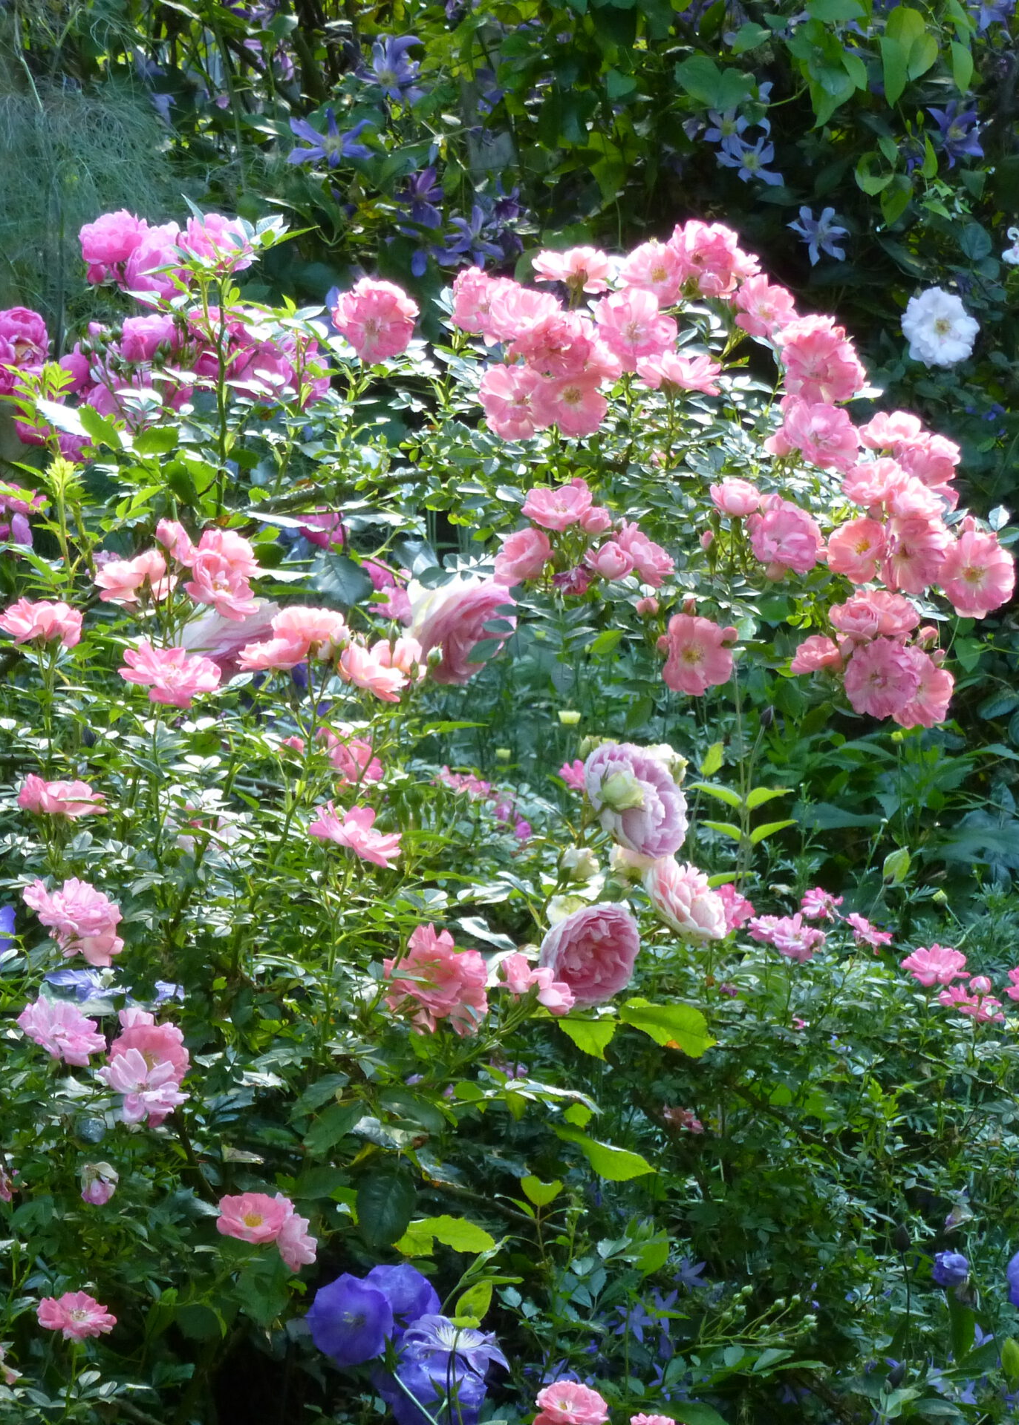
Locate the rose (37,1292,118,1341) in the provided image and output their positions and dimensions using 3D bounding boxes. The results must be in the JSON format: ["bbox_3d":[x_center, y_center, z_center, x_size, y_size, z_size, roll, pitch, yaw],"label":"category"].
[{"bbox_3d":[-0.286,0.401,2.750,0.048,0.020,0.048,7,30,0],"label":"rose"}]

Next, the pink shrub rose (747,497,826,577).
[{"bbox_3d":[0.189,-0.120,2.850,0.051,0.051,0.038,1,8,9],"label":"pink shrub rose"}]

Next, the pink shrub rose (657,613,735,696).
[{"bbox_3d":[0.132,-0.041,2.950,0.057,0.057,0.025,0,-3,3],"label":"pink shrub rose"}]

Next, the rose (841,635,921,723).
[{"bbox_3d":[0.264,-0.025,2.960,0.058,0.058,0.029,1,6,6],"label":"rose"}]

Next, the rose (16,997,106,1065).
[{"bbox_3d":[-0.301,0.217,2.780,0.059,0.027,0.059,25,34,0],"label":"rose"}]

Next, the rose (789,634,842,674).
[{"bbox_3d":[0.221,-0.039,2.970,0.035,0.023,0.035,-19,24,0],"label":"rose"}]

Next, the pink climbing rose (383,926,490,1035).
[{"bbox_3d":[-0.048,0.184,2.800,0.074,0.074,0.044,1,-17,6],"label":"pink climbing rose"}]

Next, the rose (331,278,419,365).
[{"bbox_3d":[-0.096,-0.283,3.000,0.062,0.062,0.031,1,6,6],"label":"rose"}]

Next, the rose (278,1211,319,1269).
[{"bbox_3d":[-0.141,0.348,2.750,0.030,0.040,0.040,2,8,15],"label":"rose"}]

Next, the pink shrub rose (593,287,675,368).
[{"bbox_3d":[0.089,-0.277,3.000,0.059,0.059,0.029,0,0,-3],"label":"pink shrub rose"}]

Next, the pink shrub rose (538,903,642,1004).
[{"bbox_3d":[0.051,0.164,2.850,0.071,0.071,0.043,-3,6,-17],"label":"pink shrub rose"}]

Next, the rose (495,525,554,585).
[{"bbox_3d":[0.015,-0.108,2.980,0.042,0.032,0.042,-28,30,0],"label":"rose"}]

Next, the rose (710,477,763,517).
[{"bbox_3d":[0.163,-0.152,2.980,0.037,0.023,0.037,-3,18,0],"label":"rose"}]

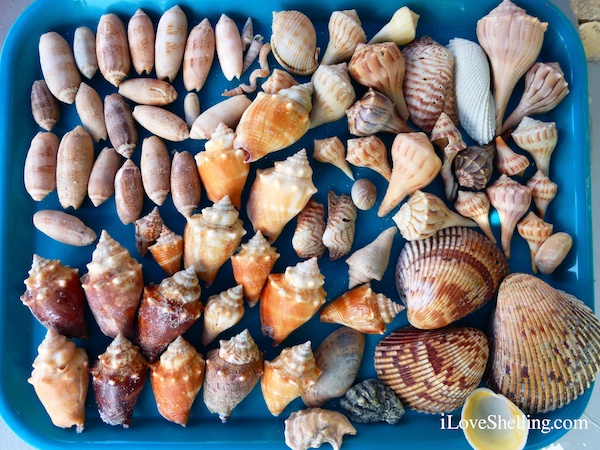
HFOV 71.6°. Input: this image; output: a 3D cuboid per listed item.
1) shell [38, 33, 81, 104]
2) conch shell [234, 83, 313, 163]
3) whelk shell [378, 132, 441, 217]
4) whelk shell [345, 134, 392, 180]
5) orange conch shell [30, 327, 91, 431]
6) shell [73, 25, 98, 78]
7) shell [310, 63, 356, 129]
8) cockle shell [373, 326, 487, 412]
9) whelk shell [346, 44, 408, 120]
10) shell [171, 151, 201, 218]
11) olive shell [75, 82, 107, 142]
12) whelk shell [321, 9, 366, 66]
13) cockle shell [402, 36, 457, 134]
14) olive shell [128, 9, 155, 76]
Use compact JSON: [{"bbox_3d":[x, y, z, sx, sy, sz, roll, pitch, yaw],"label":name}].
[{"bbox_3d":[-0.184,-0.120,0.319,0.023,0.021,0.057,-23,88,-1],"label":"shell"},{"bbox_3d":[-0.017,-0.077,0.311,0.042,0.033,0.078,43,88,2],"label":"conch shell"},{"bbox_3d":[0.080,-0.036,0.314,0.038,0.032,0.070,30,88,1],"label":"whelk shell"},{"bbox_3d":[0.055,-0.048,0.318,0.047,0.025,0.028,45,88,2],"label":"whelk shell"},{"bbox_3d":[-0.174,0.115,0.304,0.042,0.034,0.078,-11,88,0],"label":"orange conch shell"},{"bbox_3d":[-0.167,-0.135,0.326,0.016,0.016,0.042,-10,88,0],"label":"shell"},{"bbox_3d":[0.021,-0.096,0.313,0.035,0.031,0.060,28,87,1],"label":"shell"},{"bbox_3d":[0.102,0.107,0.314,0.084,0.034,0.067,-19,88,-2],"label":"cockle shell"},{"bbox_3d":[0.064,-0.110,0.321,0.042,0.035,0.066,-21,88,-2],"label":"whelk shell"},{"bbox_3d":[-0.088,-0.030,0.324,0.021,0.019,0.054,-7,88,-1],"label":"shell"},{"bbox_3d":[-0.160,-0.087,0.321,0.019,0.018,0.050,-20,87,-1],"label":"olive shell"},{"bbox_3d":[0.031,-0.142,0.318,0.033,0.028,0.051,34,88,2],"label":"whelk shell"},{"bbox_3d":[0.100,-0.107,0.319,0.037,0.028,0.076,-4,88,0],"label":"cockle shell"},{"bbox_3d":[-0.123,-0.142,0.323,0.018,0.017,0.051,-7,88,0],"label":"olive shell"}]

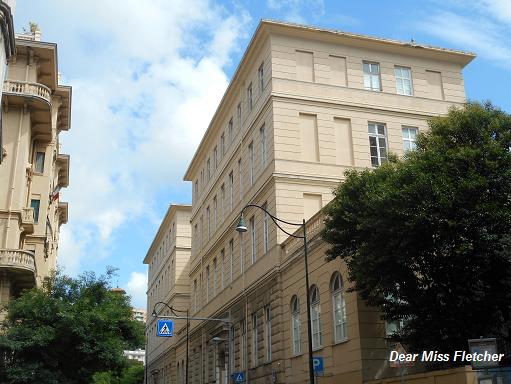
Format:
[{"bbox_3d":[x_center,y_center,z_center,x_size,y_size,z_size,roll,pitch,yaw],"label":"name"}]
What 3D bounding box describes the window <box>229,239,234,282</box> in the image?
[{"bbox_3d":[-1.380,4.405,41.488,0.250,2.773,0.980,5,-21,-15],"label":"window"}]

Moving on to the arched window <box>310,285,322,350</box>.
[{"bbox_3d":[2.570,5.125,26.790,0.250,2.636,1.313,5,-21,-15],"label":"arched window"}]

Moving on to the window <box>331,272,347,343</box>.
[{"bbox_3d":[3.251,4.323,24.545,0.250,2.656,1.294,5,-21,-15],"label":"window"}]

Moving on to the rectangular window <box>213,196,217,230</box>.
[{"bbox_3d":[-2.974,1.787,50.299,0.220,2.952,1.104,5,-21,-15],"label":"rectangular window"}]

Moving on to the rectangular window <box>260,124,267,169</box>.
[{"bbox_3d":[0.552,-2.510,36.589,0.250,2.764,0.941,5,-21,-15],"label":"rectangular window"}]

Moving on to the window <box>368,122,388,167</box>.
[{"bbox_3d":[7.855,-2.941,41.462,1.231,3.204,0.200,5,-21,-15],"label":"window"}]

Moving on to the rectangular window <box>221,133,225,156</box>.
[{"bbox_3d":[-2.331,-3.443,48.790,0.200,1.942,0.999,5,-21,-15],"label":"rectangular window"}]

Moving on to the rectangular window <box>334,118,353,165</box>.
[{"bbox_3d":[5.042,-2.887,37.362,1.073,2.905,0.200,5,-21,-15],"label":"rectangular window"}]

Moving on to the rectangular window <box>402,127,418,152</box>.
[{"bbox_3d":[9.435,-2.559,39.301,1.104,2.952,0.220,5,-21,-15],"label":"rectangular window"}]

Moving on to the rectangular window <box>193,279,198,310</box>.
[{"bbox_3d":[-5.473,9.742,60.434,0.200,3.042,1.260,5,-21,-15],"label":"rectangular window"}]

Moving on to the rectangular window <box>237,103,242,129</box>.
[{"bbox_3d":[-0.932,-5.127,44.218,0.200,1.961,0.999,5,-21,-15],"label":"rectangular window"}]

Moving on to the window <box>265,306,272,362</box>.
[{"bbox_3d":[0.859,8.250,37.532,0.200,3.240,1.296,5,-21,-15],"label":"window"}]

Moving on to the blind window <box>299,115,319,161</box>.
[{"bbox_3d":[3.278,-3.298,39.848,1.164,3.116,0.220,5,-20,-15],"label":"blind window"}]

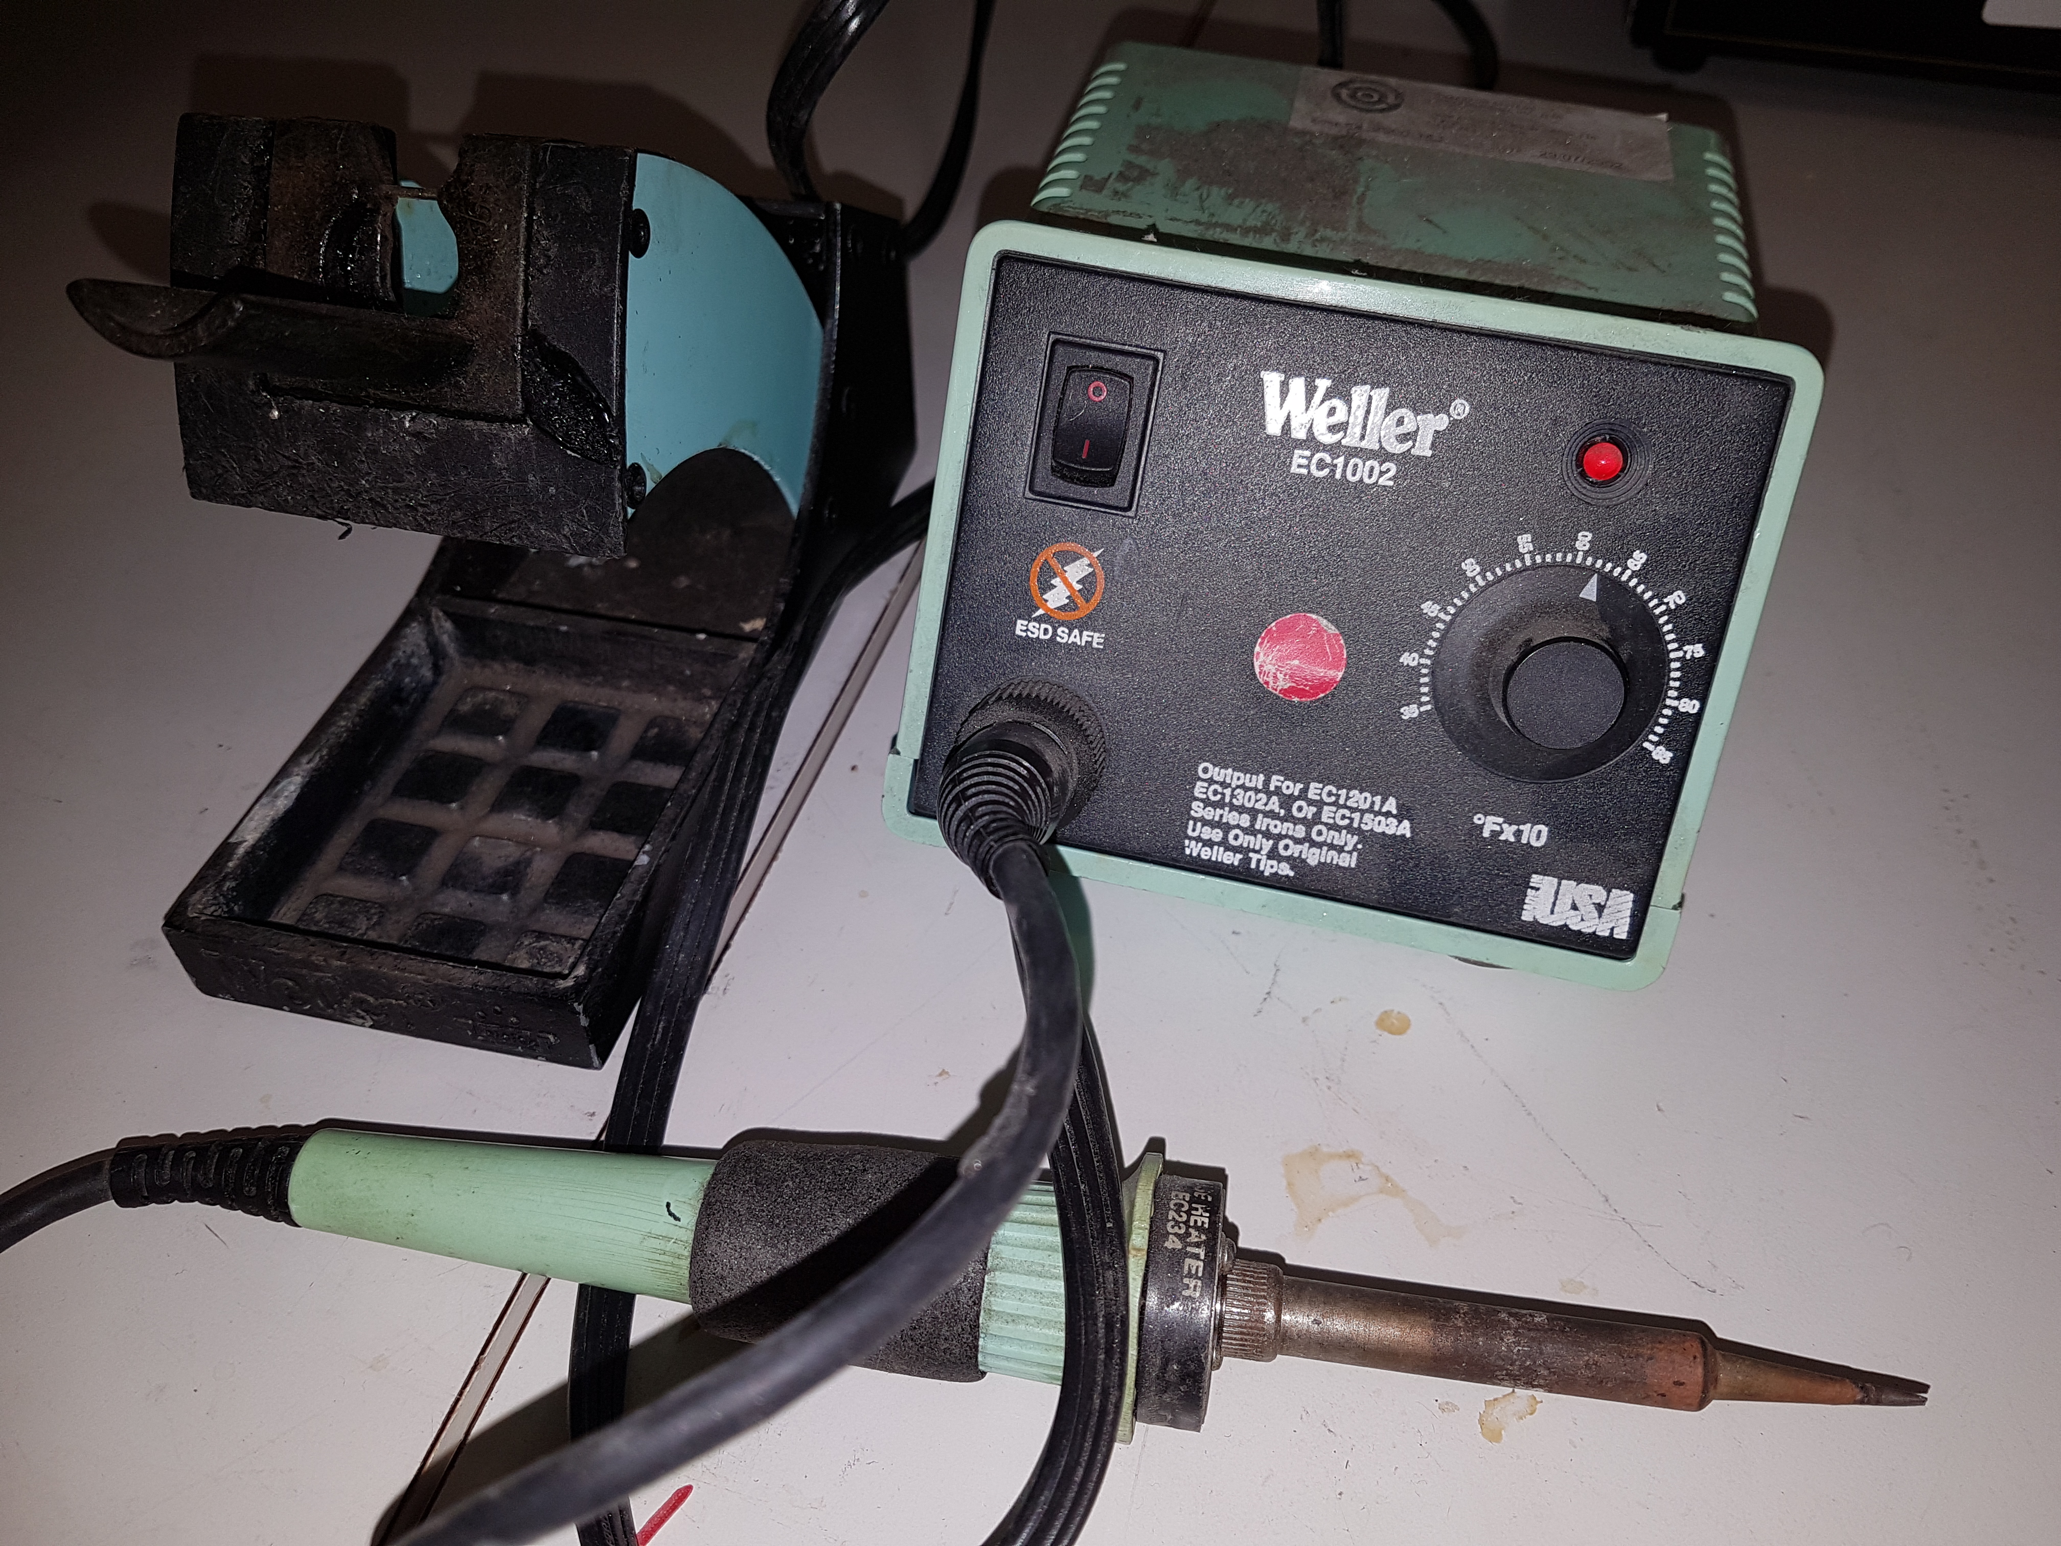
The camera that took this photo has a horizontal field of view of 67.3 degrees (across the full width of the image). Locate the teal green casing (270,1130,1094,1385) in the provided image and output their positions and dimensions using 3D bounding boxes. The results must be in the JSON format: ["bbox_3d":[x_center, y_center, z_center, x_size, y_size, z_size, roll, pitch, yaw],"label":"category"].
[{"bbox_3d":[-0.036,0.051,0.170,0.094,0.022,0.022,6,45,4],"label":"teal green casing"}]

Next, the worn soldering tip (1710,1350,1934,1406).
[{"bbox_3d":[0.084,0.065,0.165,0.024,0.005,0.005,6,45,0],"label":"worn soldering tip"}]

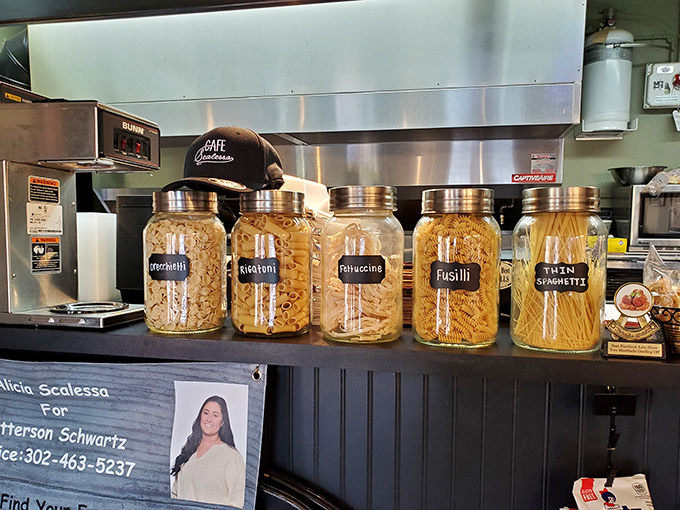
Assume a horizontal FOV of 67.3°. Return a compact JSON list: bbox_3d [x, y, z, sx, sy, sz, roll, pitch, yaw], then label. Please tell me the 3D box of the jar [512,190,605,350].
[{"bbox_3d":[0.376,0.021,0.879,0.149,0.263,0.149,1,3,19],"label":"jar"}]

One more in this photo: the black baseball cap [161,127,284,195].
[{"bbox_3d":[-0.229,-0.184,0.980,0.183,0.132,0.268,1,3,18],"label":"black baseball cap"}]

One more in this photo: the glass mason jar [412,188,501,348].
[{"bbox_3d":[0.205,0.019,0.898,0.149,0.263,0.149,1,3,13],"label":"glass mason jar"}]

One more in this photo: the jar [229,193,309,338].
[{"bbox_3d":[-0.128,0.013,0.973,0.149,0.263,0.149,0,3,0],"label":"jar"}]

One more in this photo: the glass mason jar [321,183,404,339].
[{"bbox_3d":[0.041,0.014,0.927,0.149,0.267,0.149,0,3,0],"label":"glass mason jar"}]

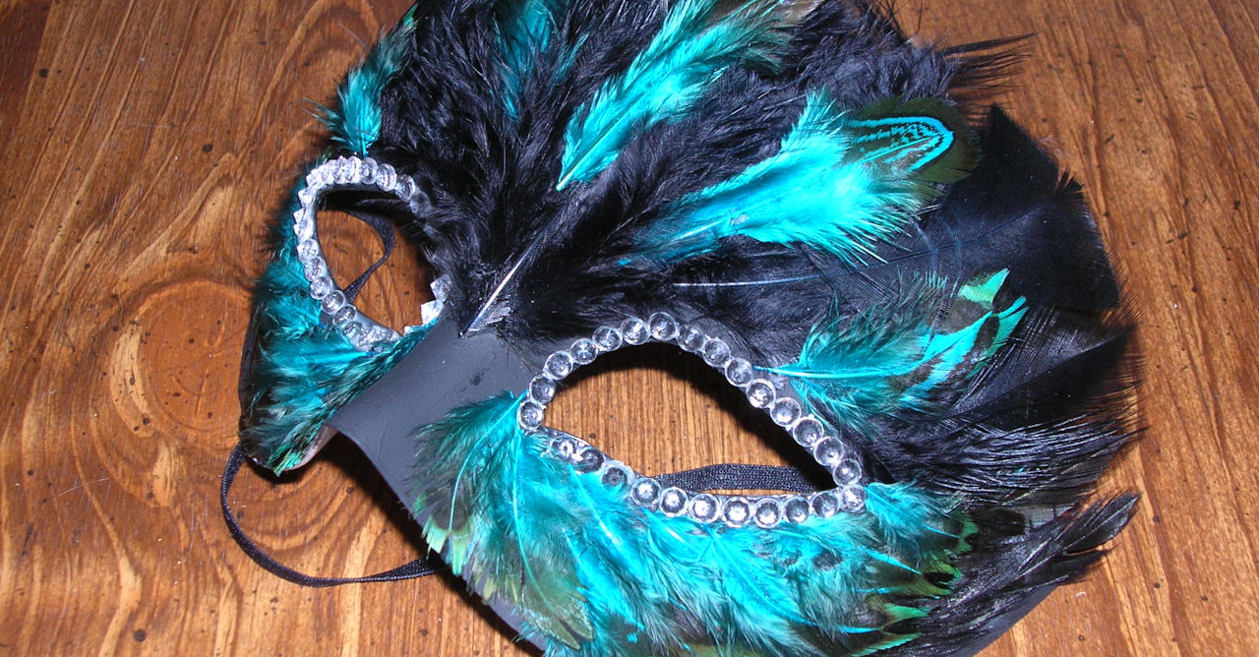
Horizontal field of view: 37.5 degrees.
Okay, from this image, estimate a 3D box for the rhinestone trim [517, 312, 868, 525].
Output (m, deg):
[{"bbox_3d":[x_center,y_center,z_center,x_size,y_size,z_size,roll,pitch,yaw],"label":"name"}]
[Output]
[{"bbox_3d":[0.012,0.017,0.310,0.060,0.032,0.011,27,9,1],"label":"rhinestone trim"}]

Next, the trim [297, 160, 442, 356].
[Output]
[{"bbox_3d":[-0.049,-0.017,0.343,0.011,0.031,0.060,17,10,-42],"label":"trim"}]

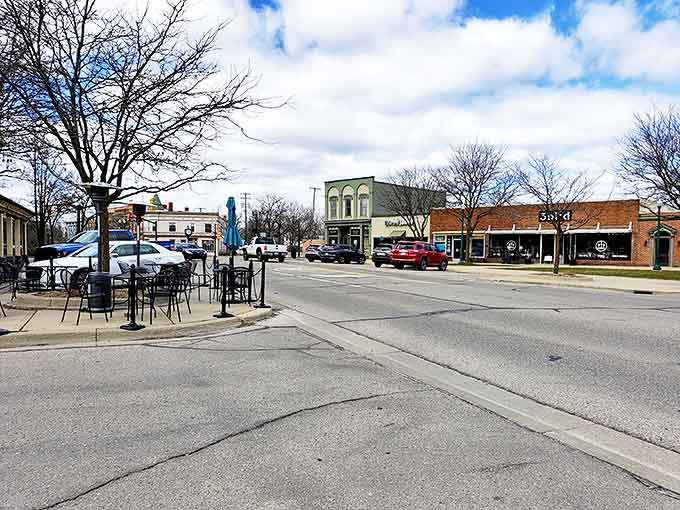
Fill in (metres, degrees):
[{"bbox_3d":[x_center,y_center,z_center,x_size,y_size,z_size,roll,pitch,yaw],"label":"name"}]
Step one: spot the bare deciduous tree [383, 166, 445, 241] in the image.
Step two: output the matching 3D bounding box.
[{"bbox_3d":[5.901,-3.251,41.000,5.000,7.700,5.000,1,1,0],"label":"bare deciduous tree"}]

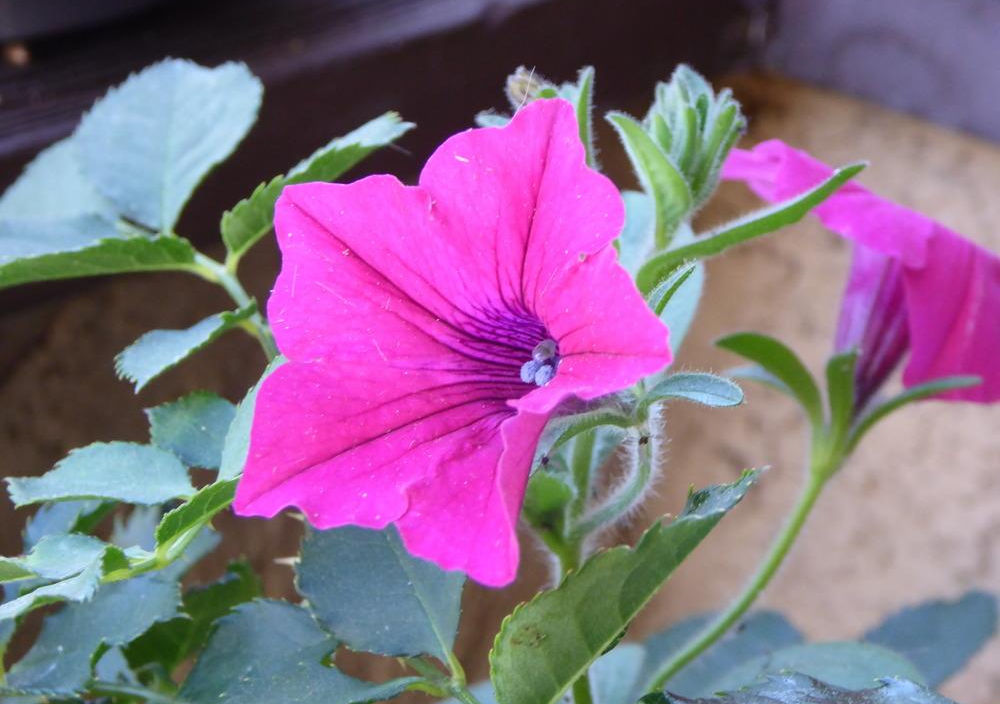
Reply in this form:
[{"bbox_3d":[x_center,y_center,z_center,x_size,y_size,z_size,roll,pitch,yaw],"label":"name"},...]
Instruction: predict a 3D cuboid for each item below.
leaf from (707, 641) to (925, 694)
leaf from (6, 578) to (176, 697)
[{"bbox_3d":[0.058,0.060,0.525,0.038,0.006,0.022,-3,22,-12],"label":"leaf"},{"bbox_3d":[-0.069,0.047,0.475,0.031,0.005,0.018,-31,38,-12],"label":"leaf"}]

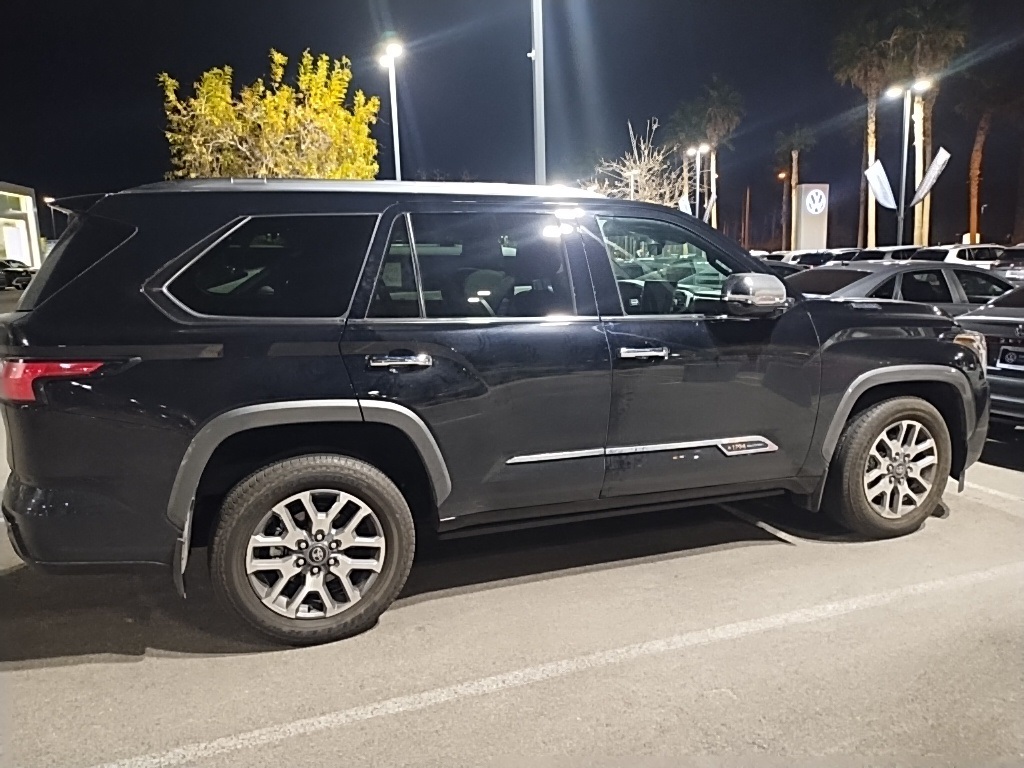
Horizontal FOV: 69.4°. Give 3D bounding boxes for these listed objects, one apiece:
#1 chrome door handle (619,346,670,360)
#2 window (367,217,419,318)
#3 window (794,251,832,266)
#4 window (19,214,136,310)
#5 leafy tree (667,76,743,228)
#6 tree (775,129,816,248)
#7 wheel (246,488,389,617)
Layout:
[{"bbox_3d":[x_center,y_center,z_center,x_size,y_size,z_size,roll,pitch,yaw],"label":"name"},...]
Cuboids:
[{"bbox_3d":[0.610,-0.141,3.379,0.250,0.050,0.055,-4,9,-20],"label":"chrome door handle"},{"bbox_3d":[-0.519,-0.492,3.071,0.225,0.450,0.050,-4,-9,-20],"label":"window"},{"bbox_3d":[9.817,-4.057,24.000,0.120,0.480,1.350,22,0,-22],"label":"window"},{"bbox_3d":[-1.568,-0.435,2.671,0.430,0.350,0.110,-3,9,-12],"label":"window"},{"bbox_3d":[13.745,-14.438,52.118,5.000,13.727,4.200,-2,9,0],"label":"leafy tree"},{"bbox_3d":[18.565,-11.672,48.795,2.700,10.210,2.700,-4,10,-20],"label":"tree"},{"bbox_3d":[-0.814,0.678,3.073,0.545,0.545,0.210,-4,10,-20],"label":"wheel"}]

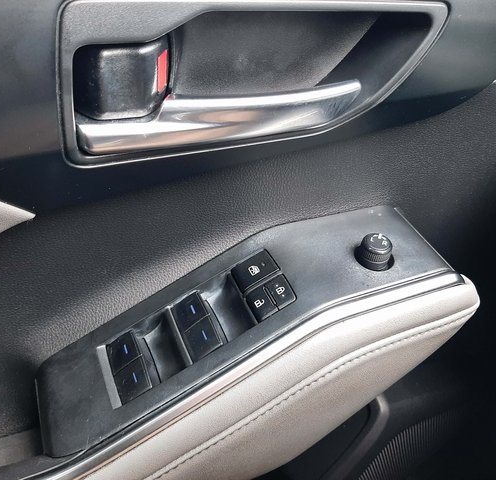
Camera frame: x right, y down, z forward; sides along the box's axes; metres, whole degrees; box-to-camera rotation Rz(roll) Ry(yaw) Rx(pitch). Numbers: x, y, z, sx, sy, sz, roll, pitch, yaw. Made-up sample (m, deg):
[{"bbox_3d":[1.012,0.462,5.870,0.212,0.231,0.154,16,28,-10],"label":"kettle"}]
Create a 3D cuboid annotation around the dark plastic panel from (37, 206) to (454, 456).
[{"bbox_3d":[-0.008,0.048,0.311,0.287,0.043,0.073,-24,53,-9],"label":"dark plastic panel"}]

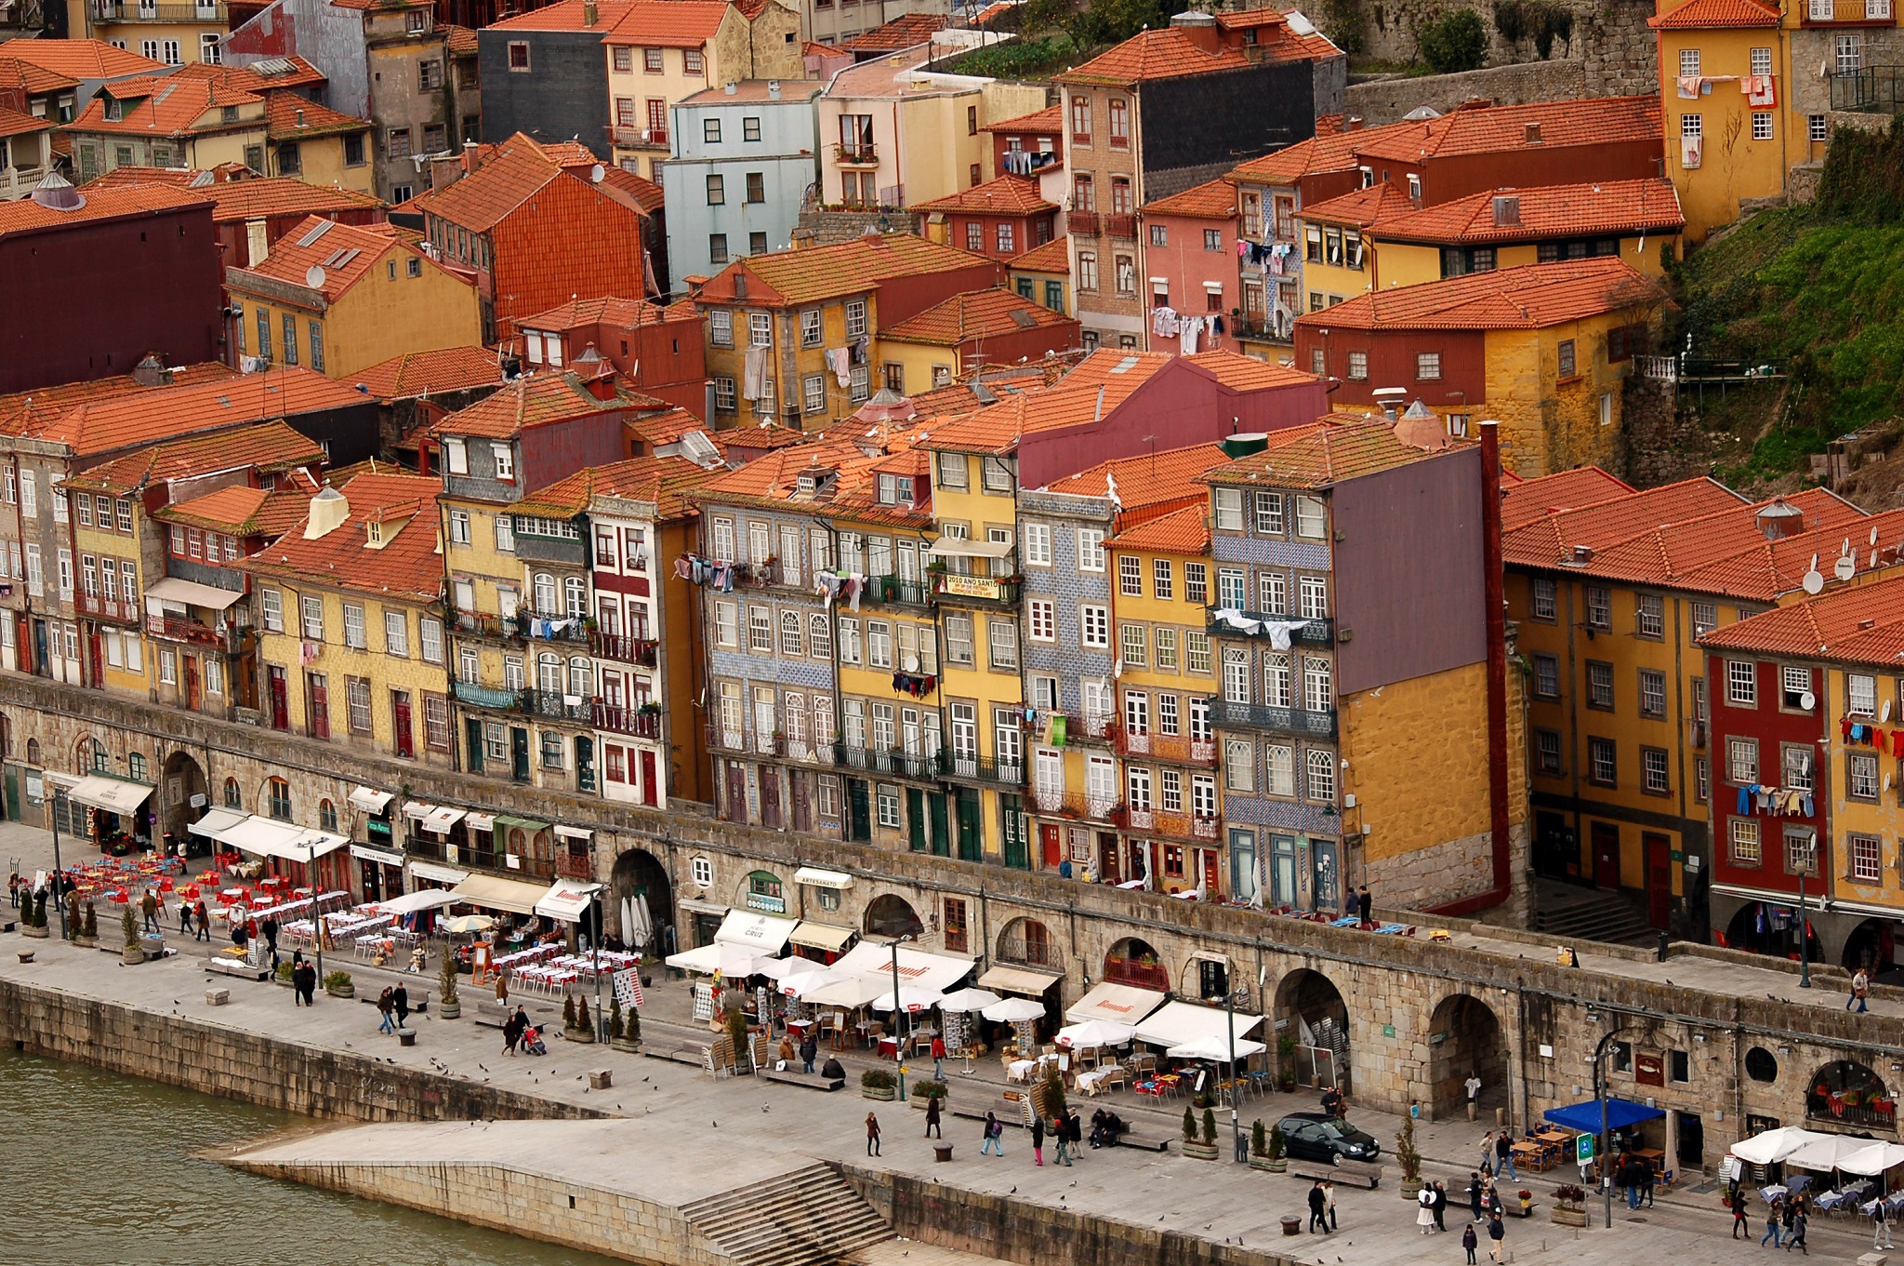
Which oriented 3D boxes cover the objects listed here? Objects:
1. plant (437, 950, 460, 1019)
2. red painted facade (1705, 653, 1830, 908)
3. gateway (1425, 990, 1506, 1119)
[{"bbox_3d":[-19.822,13.779,255.714,0.850,2.644,0.850,-3,9,0],"label":"plant"},{"bbox_3d":[28.942,5.107,228.806,0.600,8.351,5.397,-11,12,-42],"label":"red painted facade"},{"bbox_3d":[18.662,14.854,227.863,3.299,4.800,1.800,7,14,42],"label":"gateway"}]

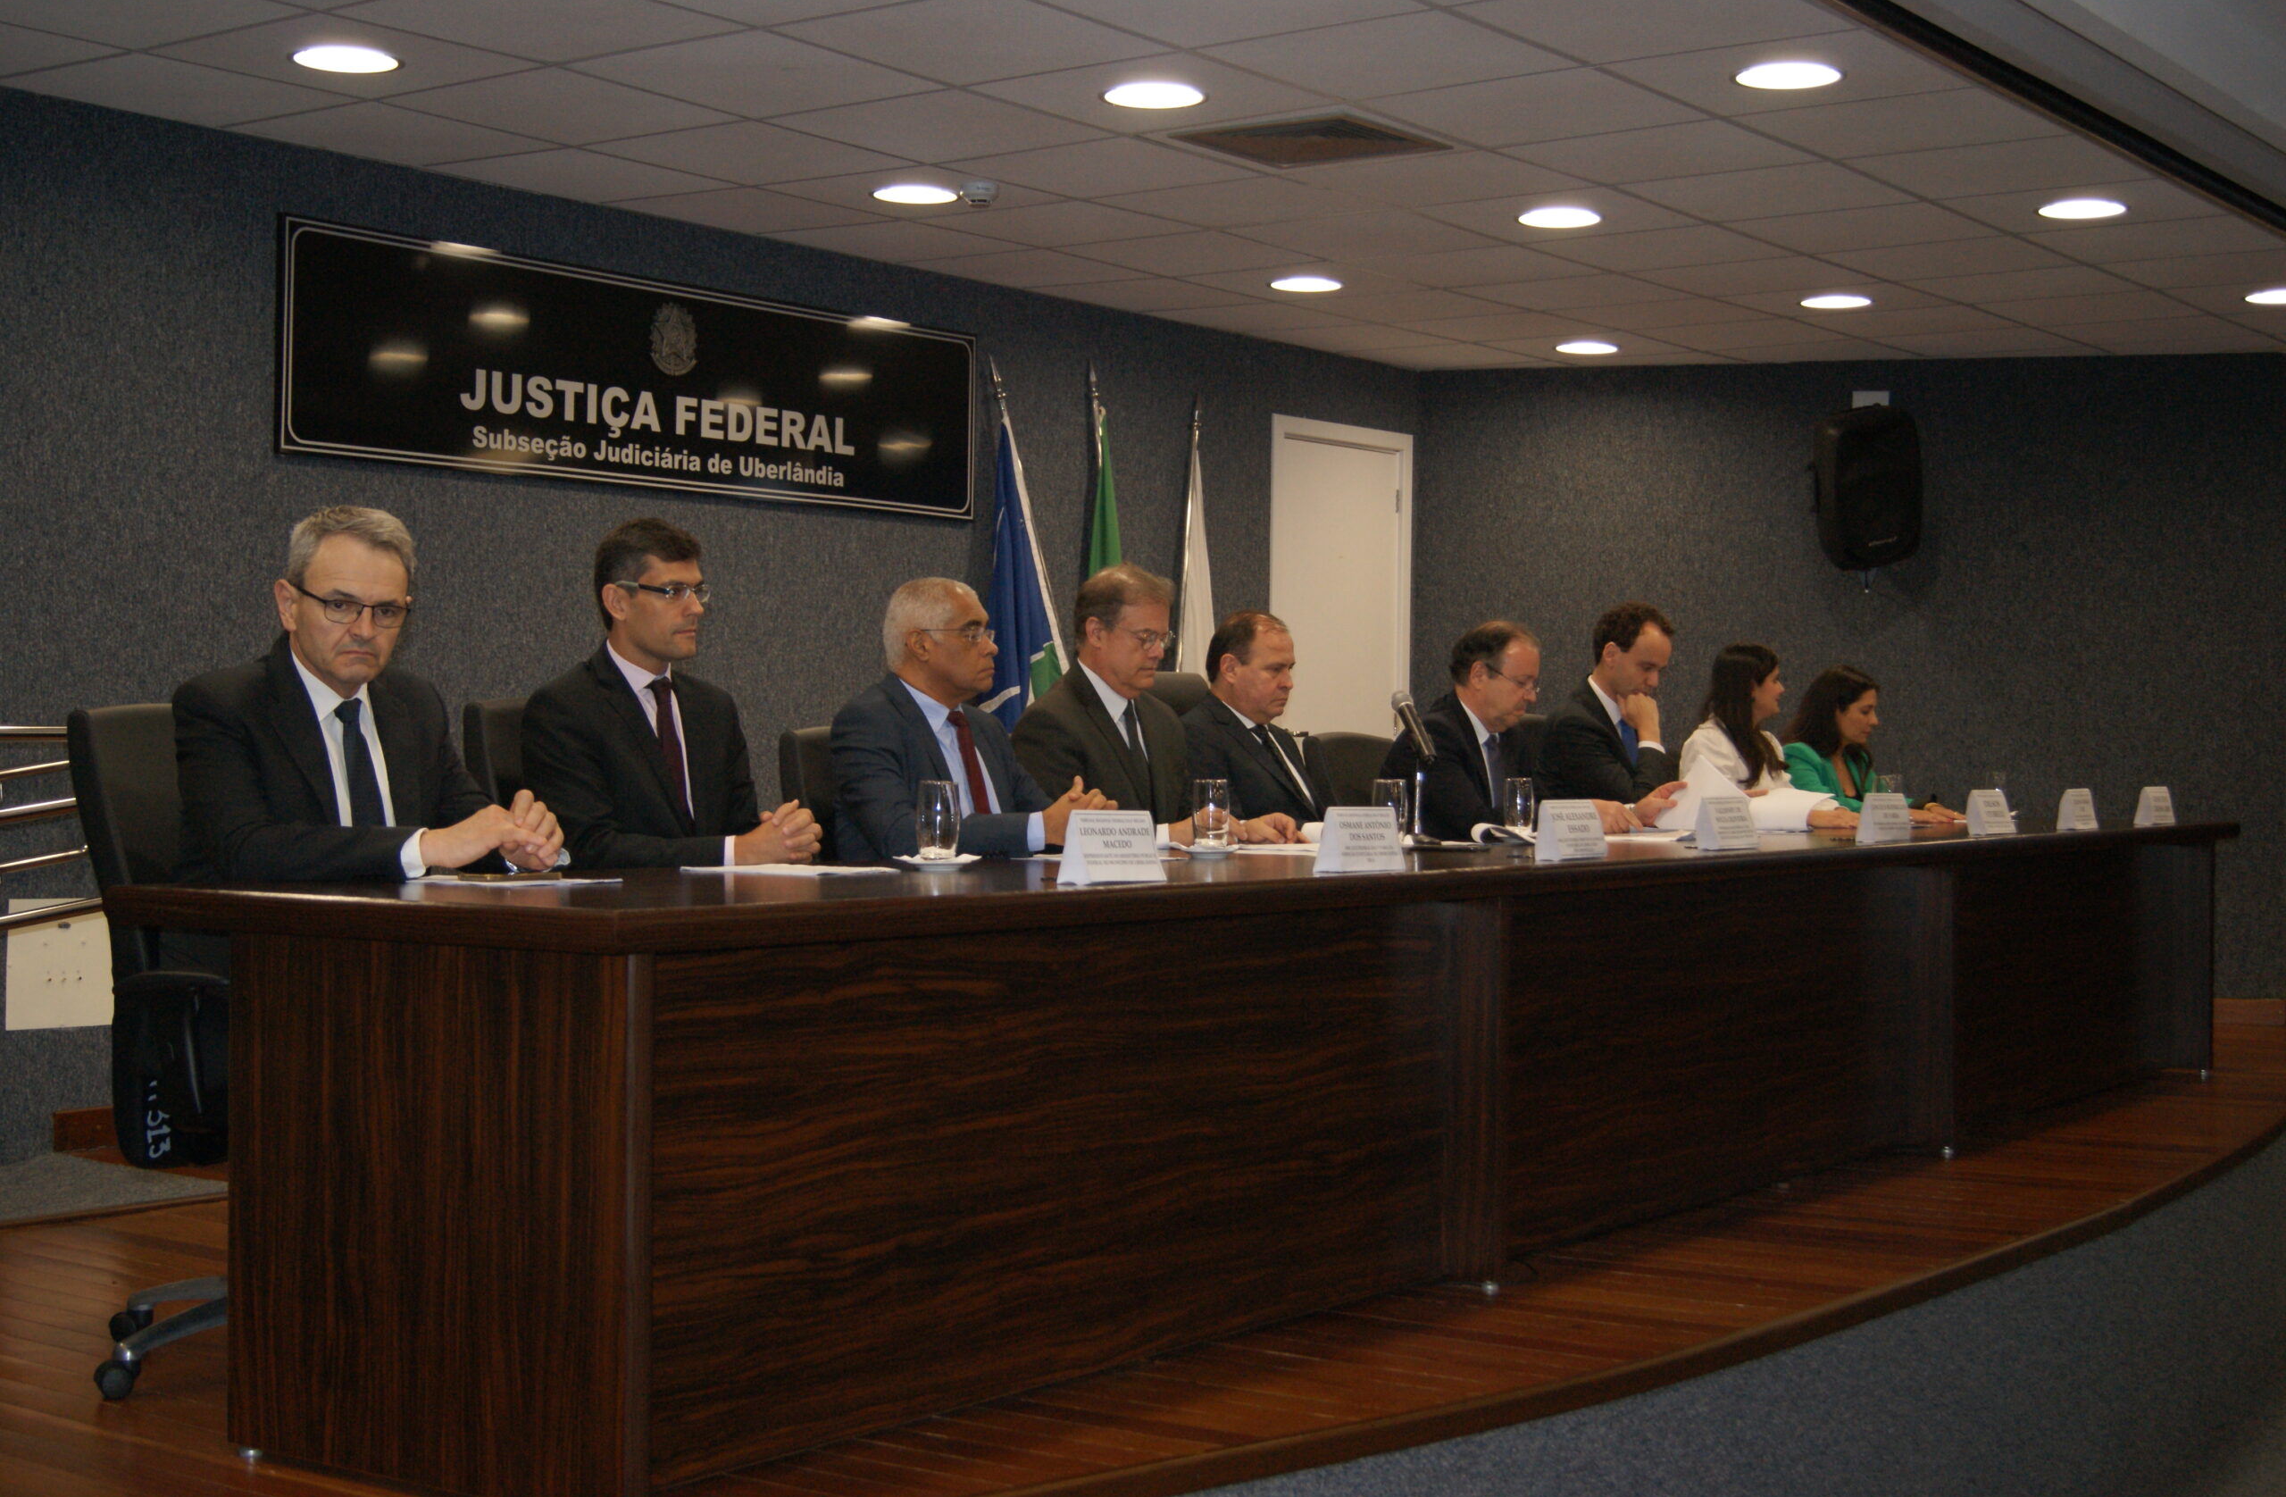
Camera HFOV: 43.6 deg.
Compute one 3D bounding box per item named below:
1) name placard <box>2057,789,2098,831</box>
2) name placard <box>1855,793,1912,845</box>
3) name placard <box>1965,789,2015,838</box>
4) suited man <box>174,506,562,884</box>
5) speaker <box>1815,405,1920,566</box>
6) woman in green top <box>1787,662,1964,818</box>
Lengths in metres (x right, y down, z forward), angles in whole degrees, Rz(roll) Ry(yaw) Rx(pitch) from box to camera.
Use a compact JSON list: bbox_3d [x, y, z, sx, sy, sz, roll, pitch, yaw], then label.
[{"bbox_3d":[2.576,0.168,7.864,0.058,0.113,0.212,2,1,34],"label":"name placard"},{"bbox_3d":[1.750,0.160,6.728,0.085,0.110,0.210,1,1,37],"label":"name placard"},{"bbox_3d":[2.121,0.160,7.136,0.062,0.112,0.205,1,1,38],"label":"name placard"},{"bbox_3d":[-1.190,0.302,4.201,0.780,1.320,0.570,1,1,41],"label":"suited man"},{"bbox_3d":[2.587,-0.928,10.200,0.345,0.560,0.290,-9,17,-15],"label":"speaker"},{"bbox_3d":[2.138,0.365,8.563,0.780,1.210,0.500,1,1,37],"label":"woman in green top"}]

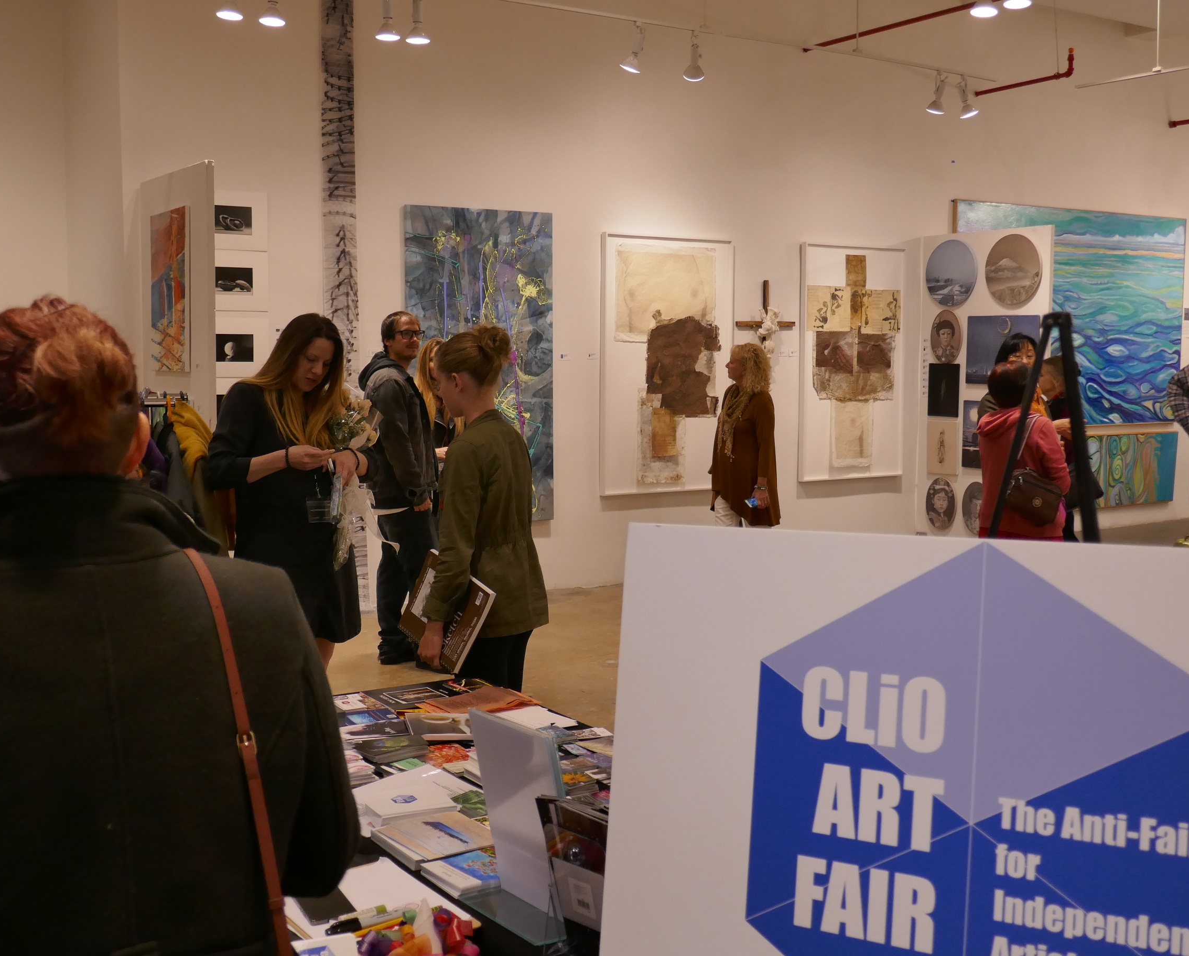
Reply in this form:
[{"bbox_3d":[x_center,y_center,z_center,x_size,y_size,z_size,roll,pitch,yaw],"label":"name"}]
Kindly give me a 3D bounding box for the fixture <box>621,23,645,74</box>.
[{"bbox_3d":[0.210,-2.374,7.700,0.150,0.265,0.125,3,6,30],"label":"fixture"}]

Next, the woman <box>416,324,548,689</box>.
[{"bbox_3d":[-0.324,0.358,4.130,0.360,1.609,0.450,3,6,32],"label":"woman"}]

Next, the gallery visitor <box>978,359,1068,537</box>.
[{"bbox_3d":[2.029,0.190,6.628,0.420,1.490,0.310,3,6,36],"label":"gallery visitor"}]

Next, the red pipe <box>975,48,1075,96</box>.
[{"bbox_3d":[3.268,-3.096,10.654,0.050,0.217,0.912,-3,6,-34],"label":"red pipe"}]

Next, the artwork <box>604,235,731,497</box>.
[{"bbox_3d":[0.507,-0.759,9.450,1.080,1.720,0.050,-3,6,-34],"label":"artwork"}]

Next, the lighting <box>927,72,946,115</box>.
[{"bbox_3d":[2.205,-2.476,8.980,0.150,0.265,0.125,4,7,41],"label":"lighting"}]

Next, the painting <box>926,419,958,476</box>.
[{"bbox_3d":[2.670,-0.230,10.652,0.030,0.410,0.307,-3,6,-34],"label":"painting"}]

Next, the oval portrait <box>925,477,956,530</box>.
[{"bbox_3d":[2.666,0.201,10.696,0.030,0.405,0.297,-3,6,-34],"label":"oval portrait"}]

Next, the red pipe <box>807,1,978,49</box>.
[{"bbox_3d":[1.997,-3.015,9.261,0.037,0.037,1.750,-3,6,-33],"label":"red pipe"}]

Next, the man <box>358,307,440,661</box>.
[{"bbox_3d":[-0.969,0.046,6.952,0.380,1.740,0.520,-1,5,-15],"label":"man"}]

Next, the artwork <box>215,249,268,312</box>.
[{"bbox_3d":[-2.034,-1.099,7.791,0.420,0.327,0.020,-3,6,-33],"label":"artwork"}]

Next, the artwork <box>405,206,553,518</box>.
[{"bbox_3d":[-0.702,-0.679,8.705,1.029,1.950,0.040,-3,6,-33],"label":"artwork"}]

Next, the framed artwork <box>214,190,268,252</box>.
[{"bbox_3d":[-2.028,-1.432,7.765,0.420,0.321,0.020,-3,6,-33],"label":"framed artwork"}]

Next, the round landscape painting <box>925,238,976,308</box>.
[{"bbox_3d":[2.694,-1.538,10.499,0.030,0.500,0.495,-3,6,-34],"label":"round landscape painting"}]

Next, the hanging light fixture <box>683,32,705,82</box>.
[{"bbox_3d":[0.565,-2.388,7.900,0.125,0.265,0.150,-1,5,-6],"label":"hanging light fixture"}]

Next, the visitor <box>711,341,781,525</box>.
[{"bbox_3d":[0.869,0.022,8.073,0.350,1.600,0.450,-2,6,-28],"label":"visitor"}]

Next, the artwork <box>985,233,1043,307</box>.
[{"bbox_3d":[3.015,-1.495,10.024,0.040,0.510,0.488,-3,6,-33],"label":"artwork"}]

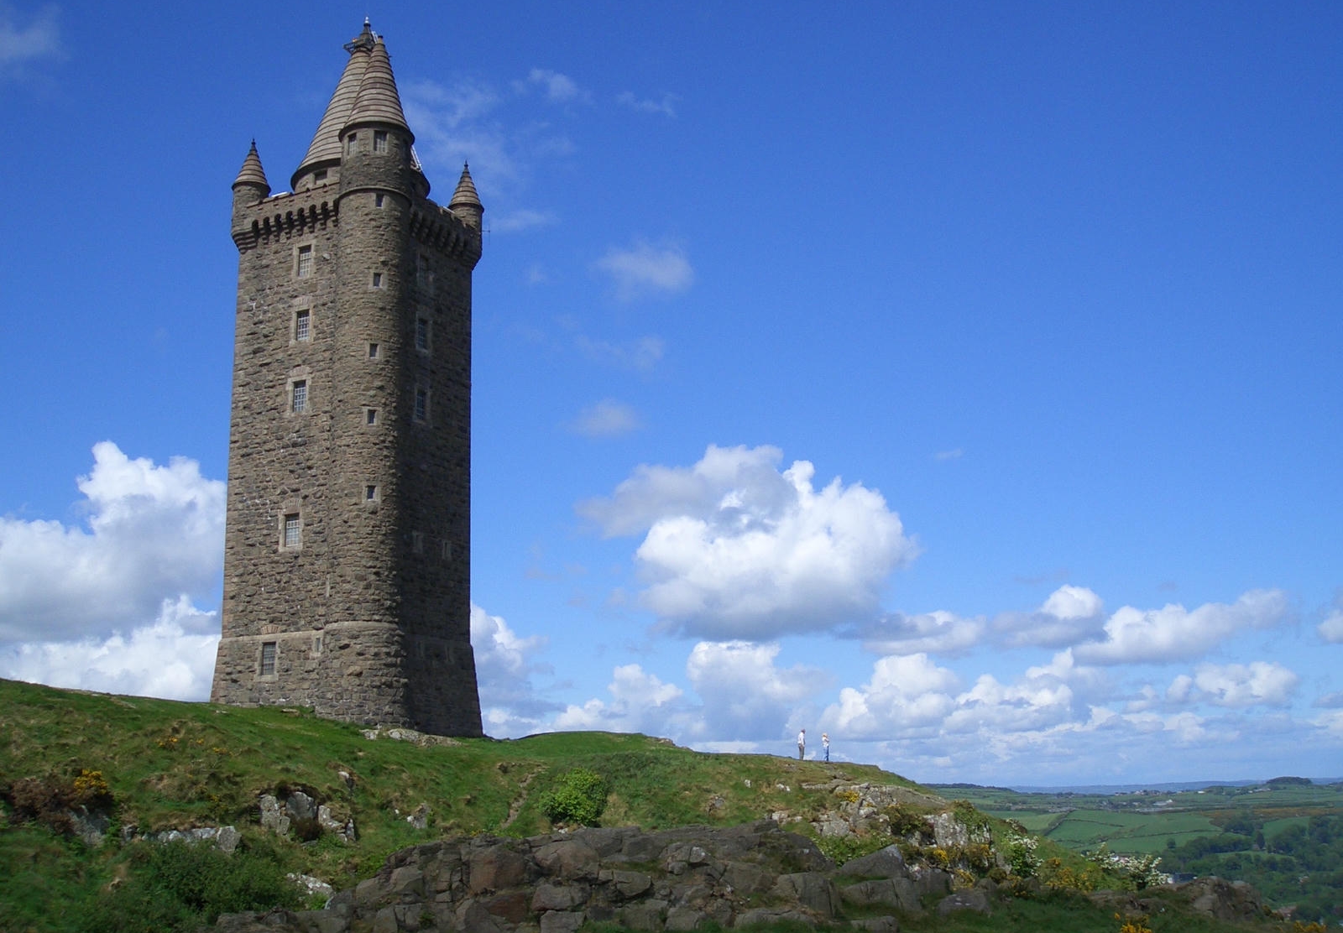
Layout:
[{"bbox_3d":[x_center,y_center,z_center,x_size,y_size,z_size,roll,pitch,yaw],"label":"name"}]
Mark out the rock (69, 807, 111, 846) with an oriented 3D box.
[{"bbox_3d":[-14.041,8.724,33.710,1.006,0.956,0.755,4,-14,-22],"label":"rock"}]

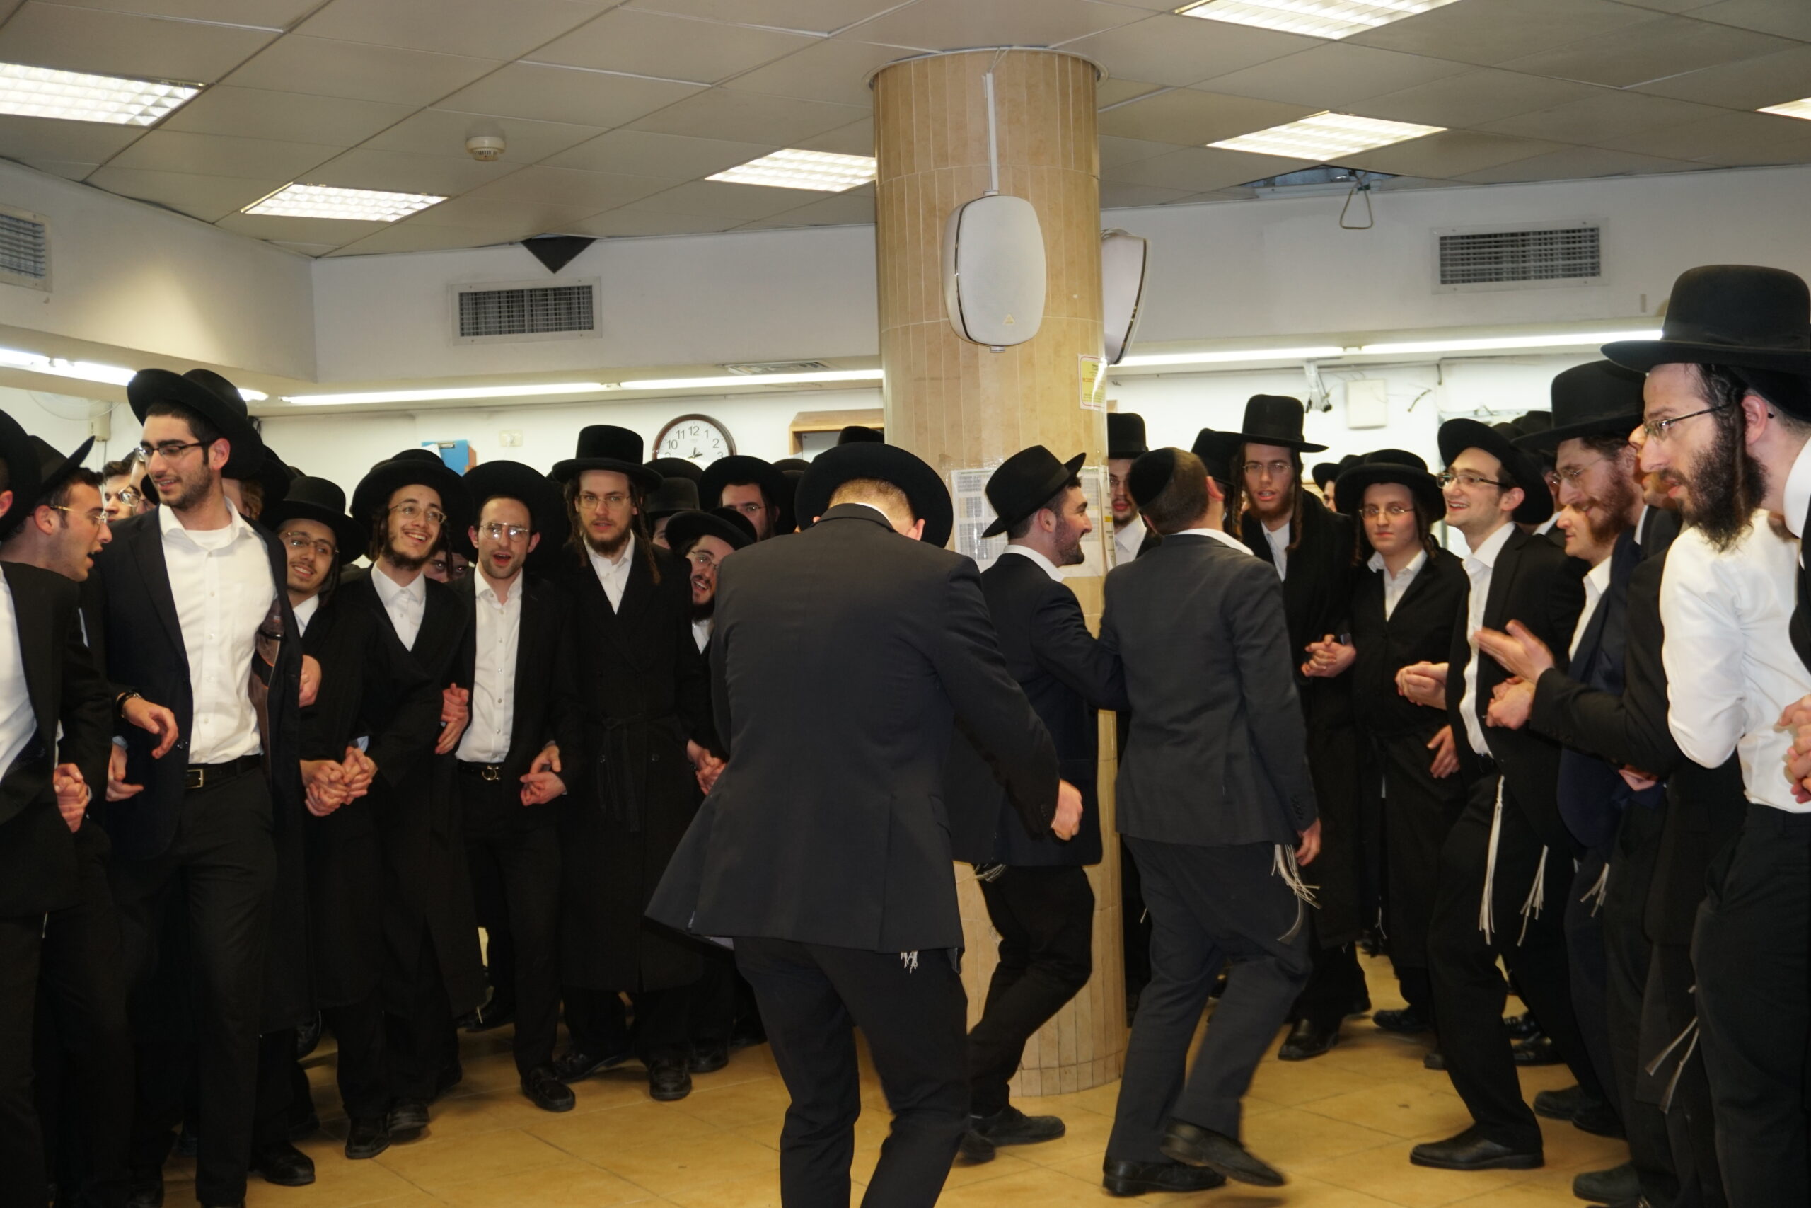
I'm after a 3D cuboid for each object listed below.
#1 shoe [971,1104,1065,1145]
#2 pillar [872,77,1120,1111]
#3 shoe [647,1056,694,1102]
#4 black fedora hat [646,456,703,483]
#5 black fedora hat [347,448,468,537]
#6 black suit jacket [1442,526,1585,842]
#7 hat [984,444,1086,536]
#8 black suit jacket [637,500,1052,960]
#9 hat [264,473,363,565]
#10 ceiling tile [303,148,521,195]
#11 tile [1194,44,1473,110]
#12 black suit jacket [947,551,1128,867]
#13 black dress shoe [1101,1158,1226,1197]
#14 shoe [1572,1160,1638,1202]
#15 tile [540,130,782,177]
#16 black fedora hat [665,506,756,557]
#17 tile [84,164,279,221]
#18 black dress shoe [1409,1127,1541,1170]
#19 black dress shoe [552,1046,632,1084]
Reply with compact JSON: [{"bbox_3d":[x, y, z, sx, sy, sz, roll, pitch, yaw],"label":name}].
[{"bbox_3d":[0.269,1.273,4.987,0.283,0.108,0.105,-2,1,-17],"label":"shoe"},{"bbox_3d":[0.265,-0.084,5.630,0.616,2.758,0.616,-2,1,0],"label":"pillar"},{"bbox_3d":[-0.652,1.291,5.585,0.112,0.105,0.290,-2,1,-5],"label":"shoe"},{"bbox_3d":[-0.767,-0.393,6.613,0.315,0.130,0.340,-2,-19,-12],"label":"black fedora hat"},{"bbox_3d":[-1.267,-0.288,5.172,0.315,0.130,0.335,4,-35,-14],"label":"black fedora hat"},{"bbox_3d":[1.476,0.202,4.820,0.350,0.780,0.460,-2,1,-27],"label":"black suit jacket"},{"bbox_3d":[0.291,-0.291,4.929,0.325,0.130,0.310,-40,2,-1],"label":"hat"},{"bbox_3d":[-0.094,0.224,3.650,0.700,0.790,0.450,-2,-5,9],"label":"black suit jacket"},{"bbox_3d":[-1.538,-0.217,5.200,0.310,0.140,0.340,23,-13,-21],"label":"hat"},{"bbox_3d":[-1.637,-1.433,6.658,0.600,0.020,0.600,-3,1,-35],"label":"ceiling tile"},{"bbox_3d":[1.218,-1.495,5.685,0.600,0.018,0.600,-3,1,-35],"label":"tile"},{"bbox_3d":[0.326,0.256,4.950,0.360,0.760,0.460,-2,1,-28],"label":"black suit jacket"},{"bbox_3d":[0.590,1.273,4.582,0.295,0.105,0.105,-2,1,-11],"label":"black dress shoe"},{"bbox_3d":[1.618,1.236,4.390,0.295,0.110,0.105,-2,1,6],"label":"shoe"},{"bbox_3d":[-0.802,-1.456,6.509,0.600,0.020,0.600,-3,1,-35],"label":"tile"},{"bbox_3d":[-0.540,-0.208,5.750,0.310,0.140,0.340,24,-12,-5],"label":"black fedora hat"},{"bbox_3d":[-2.472,-1.409,6.806,0.600,0.020,0.600,-3,1,-35],"label":"tile"},{"bbox_3d":[1.325,1.242,4.671,0.300,0.110,0.105,-2,1,6],"label":"black dress shoe"},{"bbox_3d":[-0.915,1.262,5.659,0.285,0.110,0.100,-16,7,-23],"label":"black dress shoe"}]

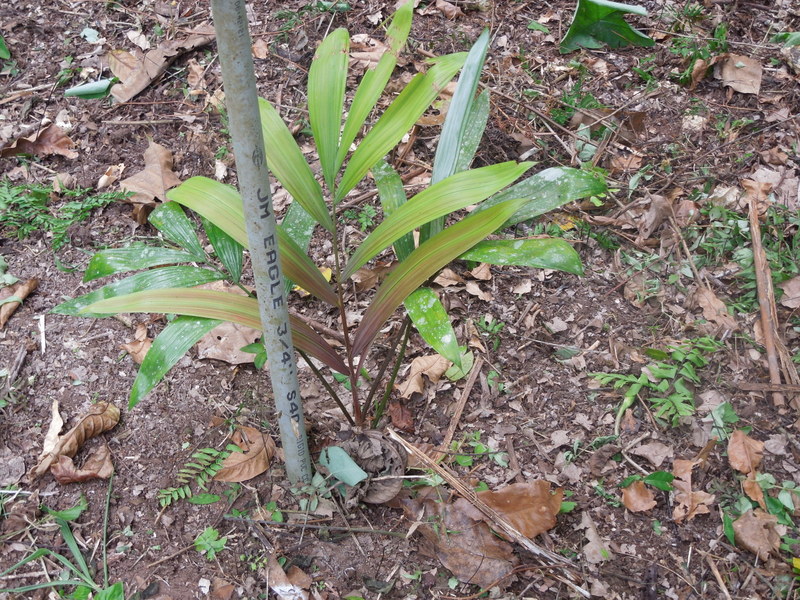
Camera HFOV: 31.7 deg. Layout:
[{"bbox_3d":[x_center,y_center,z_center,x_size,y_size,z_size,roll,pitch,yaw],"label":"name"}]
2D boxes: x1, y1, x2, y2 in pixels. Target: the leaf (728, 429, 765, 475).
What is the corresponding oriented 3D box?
[{"bbox_3d":[0.378,0.167,1.541,0.037,0.018,0.049,18,47,22],"label":"leaf"}]

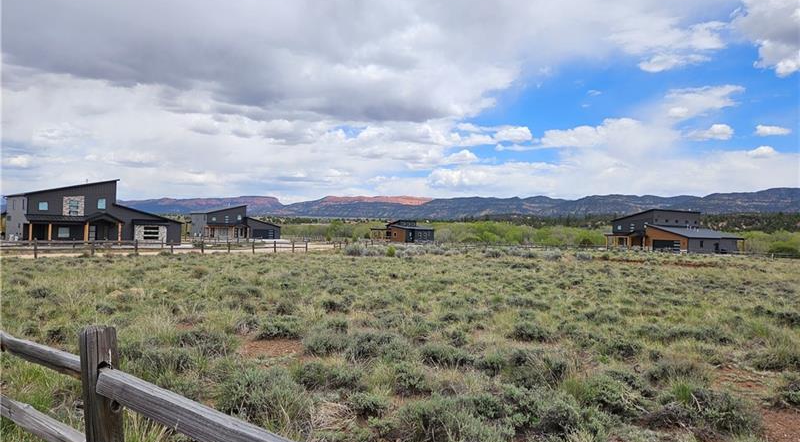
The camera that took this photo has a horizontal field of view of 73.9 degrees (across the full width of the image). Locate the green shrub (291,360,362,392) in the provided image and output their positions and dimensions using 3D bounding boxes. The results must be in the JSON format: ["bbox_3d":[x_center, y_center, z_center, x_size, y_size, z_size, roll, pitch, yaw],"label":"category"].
[{"bbox_3d":[-0.769,1.615,5.684,0.748,0.266,0.636,2,-2,-7],"label":"green shrub"}]

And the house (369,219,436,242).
[{"bbox_3d":[1.229,3.214,171.669,14.500,7.200,13.000,0,-2,44],"label":"house"}]

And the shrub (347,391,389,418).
[{"bbox_3d":[-0.281,1.639,4.807,0.362,0.191,0.307,2,-2,-3],"label":"shrub"}]

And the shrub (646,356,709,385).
[{"bbox_3d":[3.246,1.719,6.214,0.724,0.290,0.616,1,-2,28],"label":"shrub"}]

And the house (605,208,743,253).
[{"bbox_3d":[50.630,1.918,99.332,16.800,7.600,16.400,2,-2,-30],"label":"house"}]

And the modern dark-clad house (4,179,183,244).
[{"bbox_3d":[-40.103,-1.087,69.905,14.000,7.800,17.600,0,-2,44],"label":"modern dark-clad house"}]

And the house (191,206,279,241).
[{"bbox_3d":[-40.372,0.360,129.311,17.200,7.700,13.500,3,-2,-40],"label":"house"}]

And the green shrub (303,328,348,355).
[{"bbox_3d":[-1.011,1.622,7.259,0.628,0.332,0.534,2,-2,-8],"label":"green shrub"}]

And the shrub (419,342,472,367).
[{"bbox_3d":[0.586,1.677,6.792,0.690,0.273,0.586,1,-2,5],"label":"shrub"}]

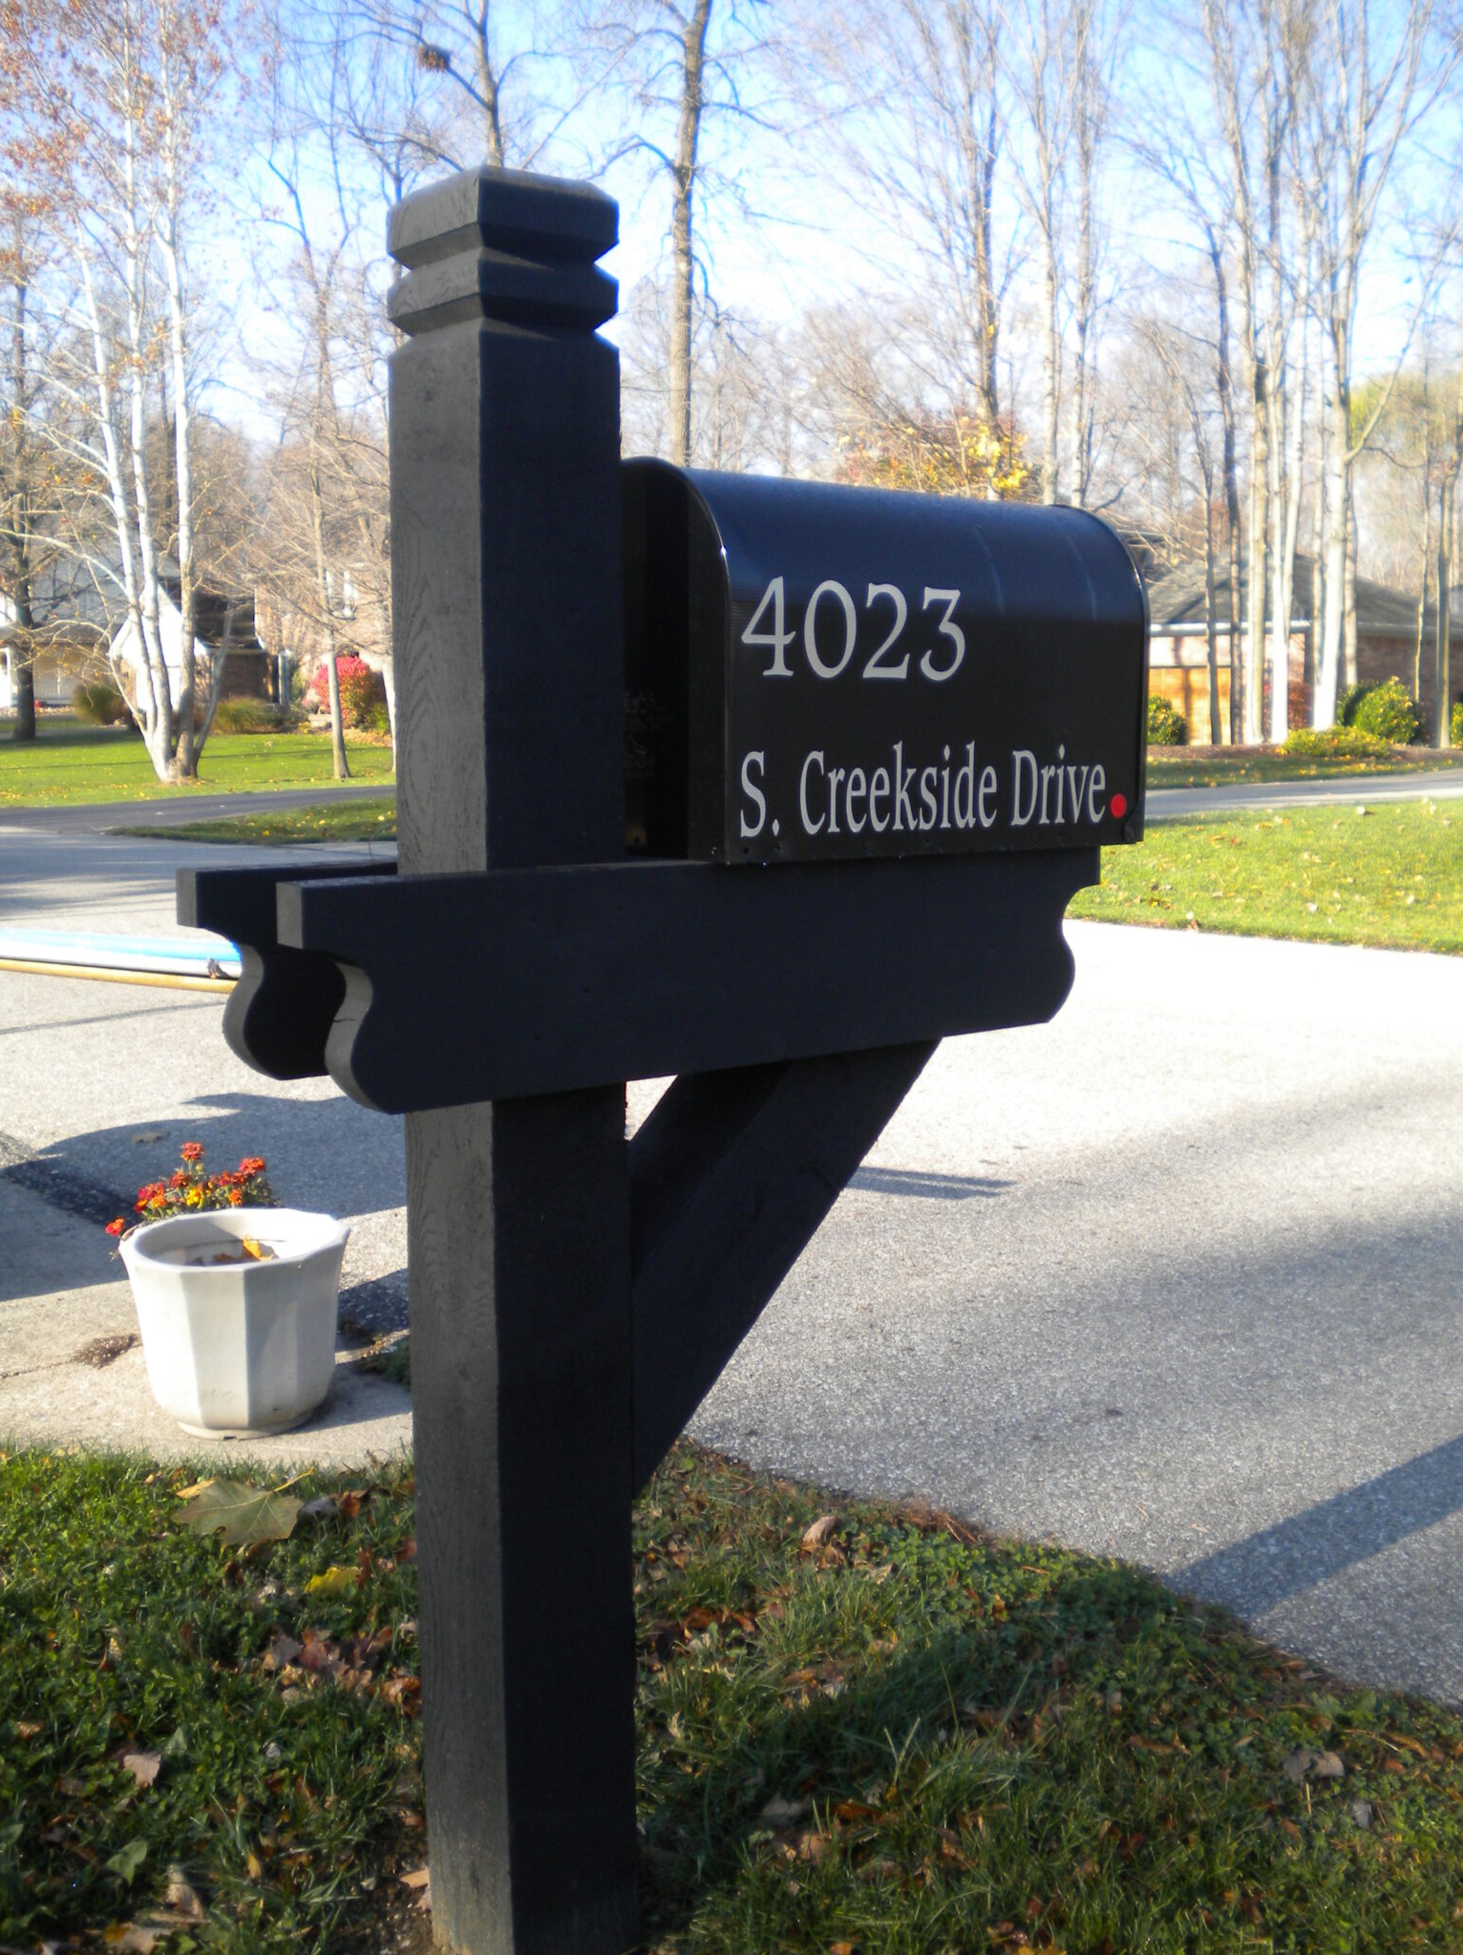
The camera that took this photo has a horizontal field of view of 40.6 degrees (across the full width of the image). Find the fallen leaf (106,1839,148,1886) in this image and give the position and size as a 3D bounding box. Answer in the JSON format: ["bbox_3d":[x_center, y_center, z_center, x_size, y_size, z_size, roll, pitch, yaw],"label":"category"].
[{"bbox_3d":[-0.583,0.854,1.909,0.041,0.025,0.058,-3,8,-17],"label":"fallen leaf"}]

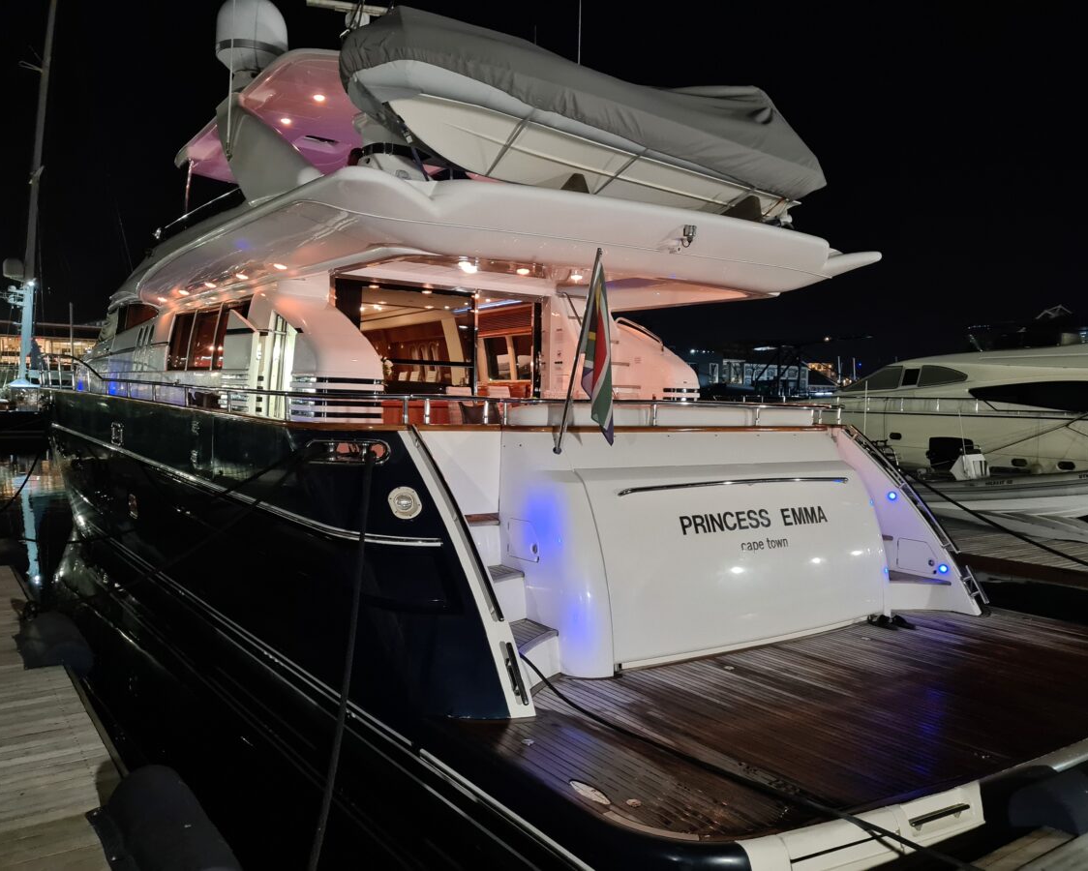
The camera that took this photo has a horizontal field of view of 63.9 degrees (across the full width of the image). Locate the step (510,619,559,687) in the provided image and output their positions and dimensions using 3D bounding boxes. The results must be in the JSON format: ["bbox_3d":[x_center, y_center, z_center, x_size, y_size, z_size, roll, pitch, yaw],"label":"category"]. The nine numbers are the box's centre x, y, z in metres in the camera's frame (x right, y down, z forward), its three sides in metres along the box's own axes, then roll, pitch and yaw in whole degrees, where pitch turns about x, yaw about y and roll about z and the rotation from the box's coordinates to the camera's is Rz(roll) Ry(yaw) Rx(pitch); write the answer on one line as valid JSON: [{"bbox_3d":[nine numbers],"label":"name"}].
[{"bbox_3d":[-0.181,1.433,5.702,0.610,0.280,0.630,0,1,-35],"label":"step"}]

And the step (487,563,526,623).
[{"bbox_3d":[-0.439,1.127,6.093,0.600,0.335,0.430,0,1,-35],"label":"step"}]

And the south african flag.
[{"bbox_3d":[0.369,-0.611,6.162,0.220,1.320,0.380,0,1,-35],"label":"south african flag"}]

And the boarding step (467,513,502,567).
[{"bbox_3d":[-0.621,0.794,6.421,0.620,0.325,0.420,0,1,-35],"label":"boarding step"}]

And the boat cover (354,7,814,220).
[{"bbox_3d":[0.396,-2.820,7.823,4.550,1.350,1.900,0,1,-35],"label":"boat cover"}]

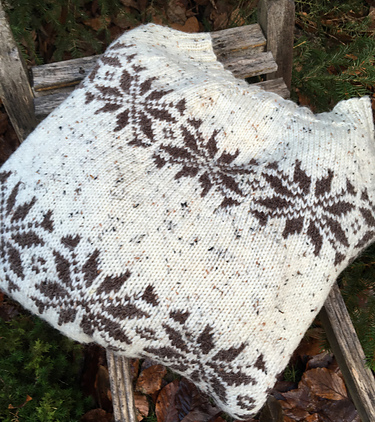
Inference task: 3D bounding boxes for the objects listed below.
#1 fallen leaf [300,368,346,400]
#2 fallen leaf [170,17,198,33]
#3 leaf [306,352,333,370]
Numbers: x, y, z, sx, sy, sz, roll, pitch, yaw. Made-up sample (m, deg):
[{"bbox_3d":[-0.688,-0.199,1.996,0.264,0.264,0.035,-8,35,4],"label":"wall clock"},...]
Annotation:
[{"bbox_3d":[0.282,0.355,0.860,0.101,0.018,0.056,19,67,8],"label":"fallen leaf"},{"bbox_3d":[-0.003,-0.535,1.225,0.080,0.020,0.060,-19,67,-8],"label":"fallen leaf"},{"bbox_3d":[0.277,0.316,0.878,0.063,0.018,0.034,-19,67,-8],"label":"leaf"}]

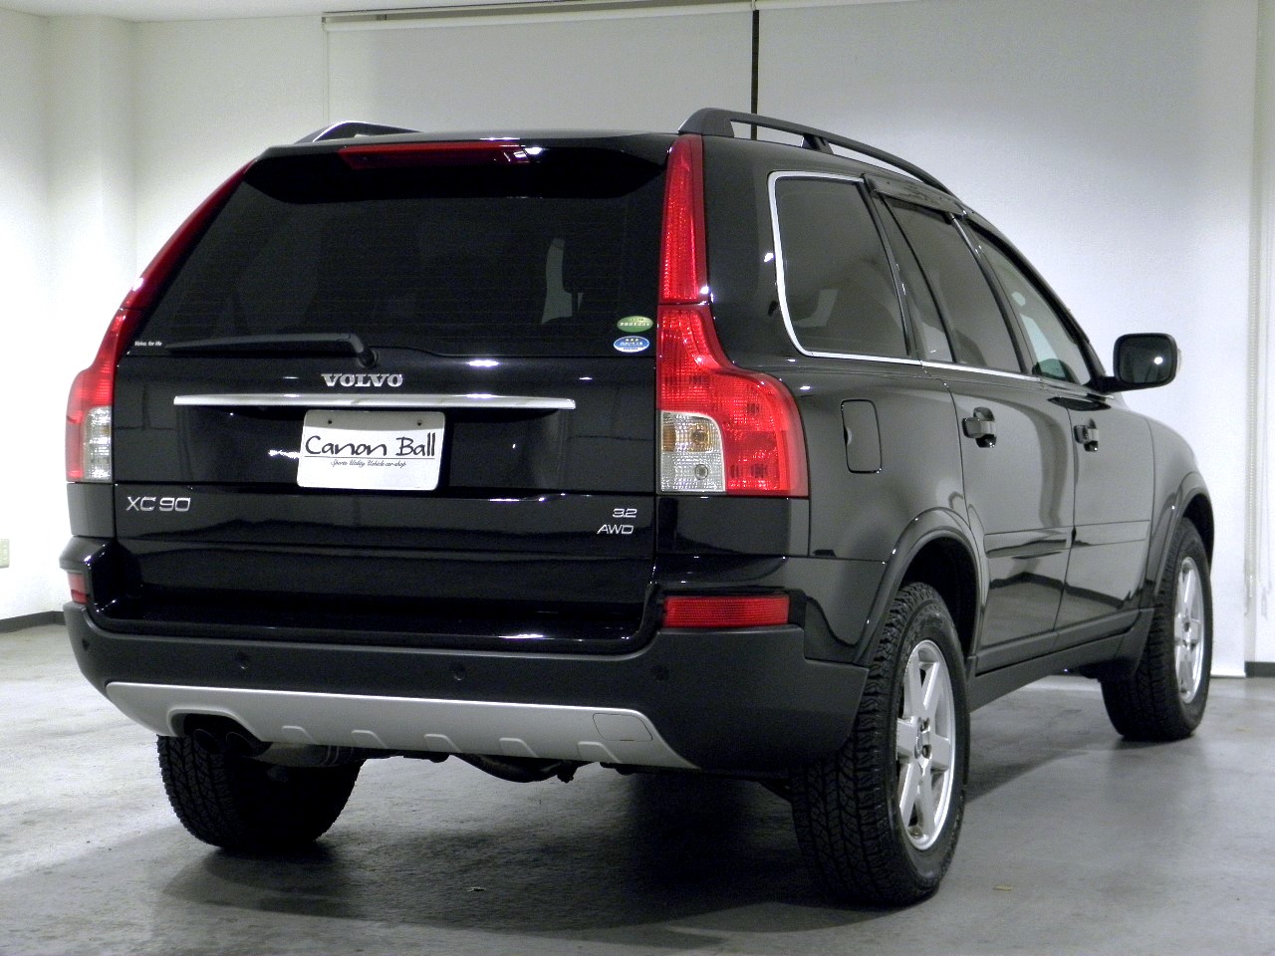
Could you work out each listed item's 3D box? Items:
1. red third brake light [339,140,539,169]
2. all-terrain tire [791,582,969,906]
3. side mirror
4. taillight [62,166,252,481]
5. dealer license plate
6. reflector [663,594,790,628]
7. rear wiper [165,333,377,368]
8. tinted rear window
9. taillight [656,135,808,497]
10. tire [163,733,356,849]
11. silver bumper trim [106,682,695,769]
[{"bbox_3d":[-0.449,-0.686,5.370,0.460,0.050,0.060,1,2,24],"label":"red third brake light"},{"bbox_3d":[0.554,0.591,5.670,0.240,0.730,0.730,1,2,24],"label":"all-terrain tire"},{"bbox_3d":[1.503,-0.343,7.425,0.220,0.172,0.140,1,2,24],"label":"side mirror"},{"bbox_3d":[-1.100,-0.362,5.632,0.382,0.748,0.430,1,2,24],"label":"taillight"},{"bbox_3d":[-0.551,-0.057,5.166,0.330,0.165,0.012,1,-11,24],"label":"dealer license plate"},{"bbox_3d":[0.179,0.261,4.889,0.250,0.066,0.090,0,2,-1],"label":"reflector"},{"bbox_3d":[-0.775,-0.267,5.230,0.535,0.070,0.090,1,2,24],"label":"rear wiper"},{"bbox_3d":[-0.484,-0.468,5.300,1.260,0.500,0.080,1,-34,24],"label":"tinted rear window"},{"bbox_3d":[0.171,-0.339,5.065,0.382,0.748,0.430,1,2,24],"label":"taillight"},{"bbox_3d":[-0.933,0.563,6.334,0.240,0.730,0.730,1,2,24],"label":"tire"},{"bbox_3d":[-0.565,0.493,5.158,1.460,0.135,0.160,1,2,24],"label":"silver bumper trim"}]

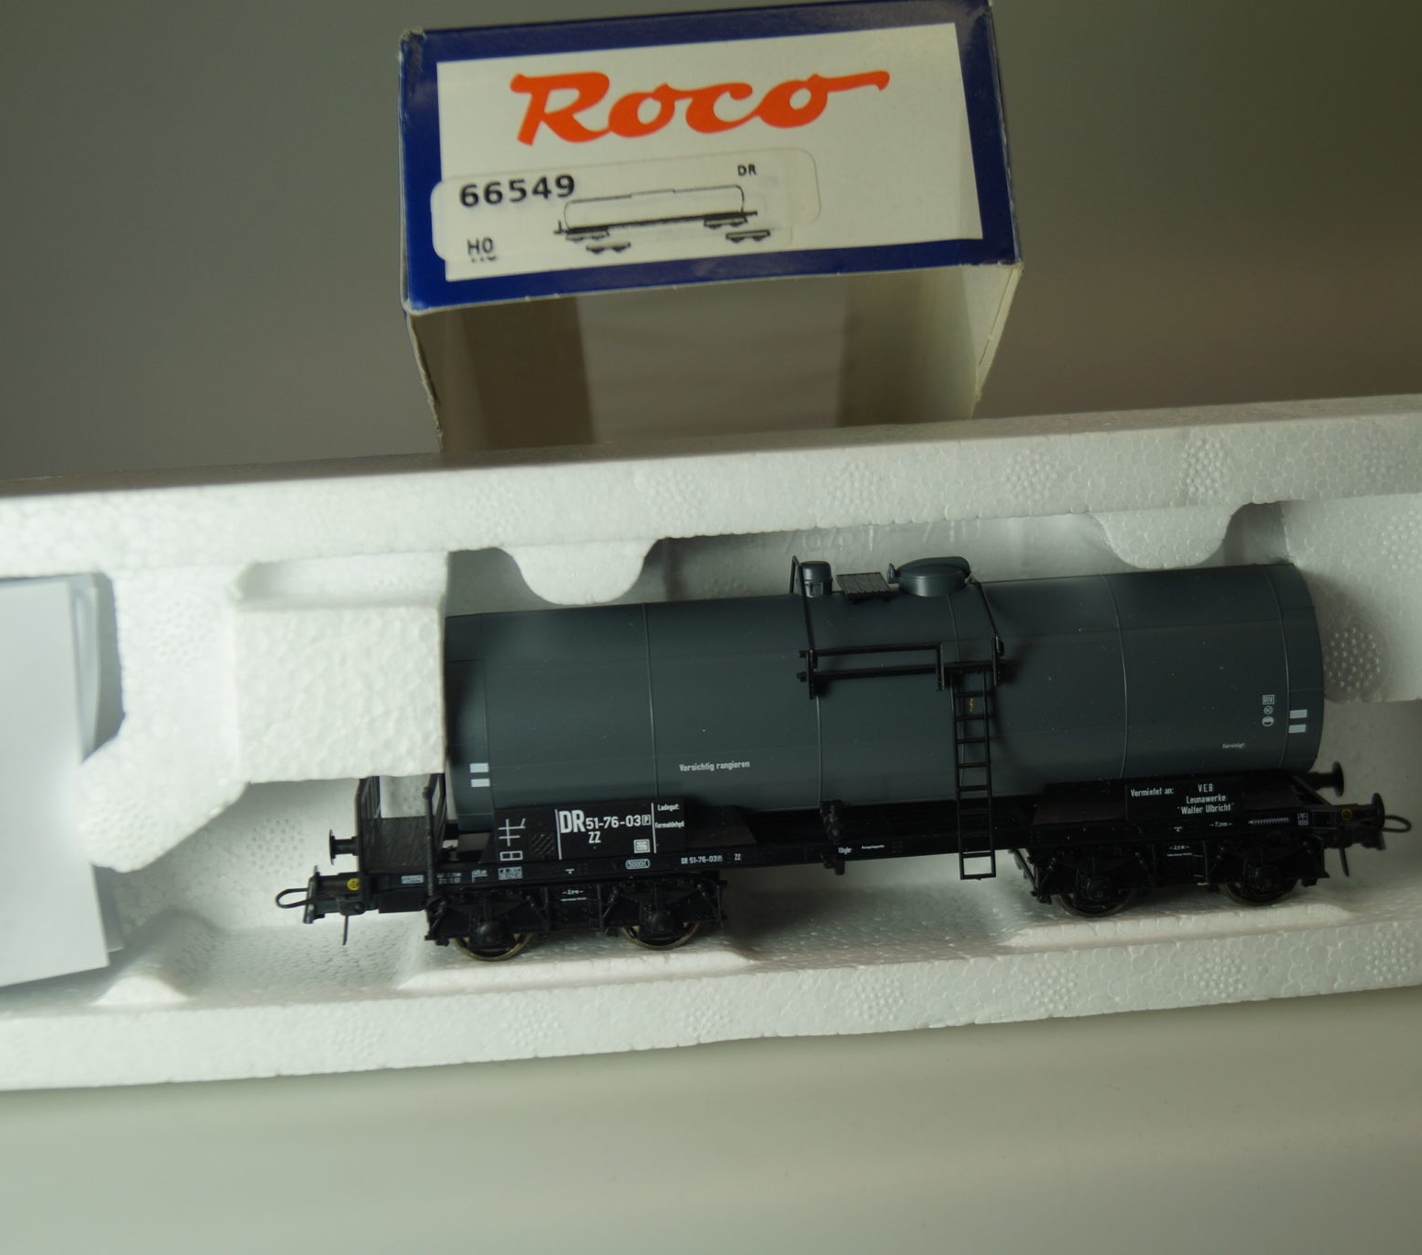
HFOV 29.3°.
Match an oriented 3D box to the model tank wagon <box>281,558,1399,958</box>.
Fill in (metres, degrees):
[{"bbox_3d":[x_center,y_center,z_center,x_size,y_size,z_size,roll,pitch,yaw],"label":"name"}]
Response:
[{"bbox_3d":[0.018,0.015,0.371,0.157,0.051,0.035,-4,9,-1],"label":"model tank wagon"}]

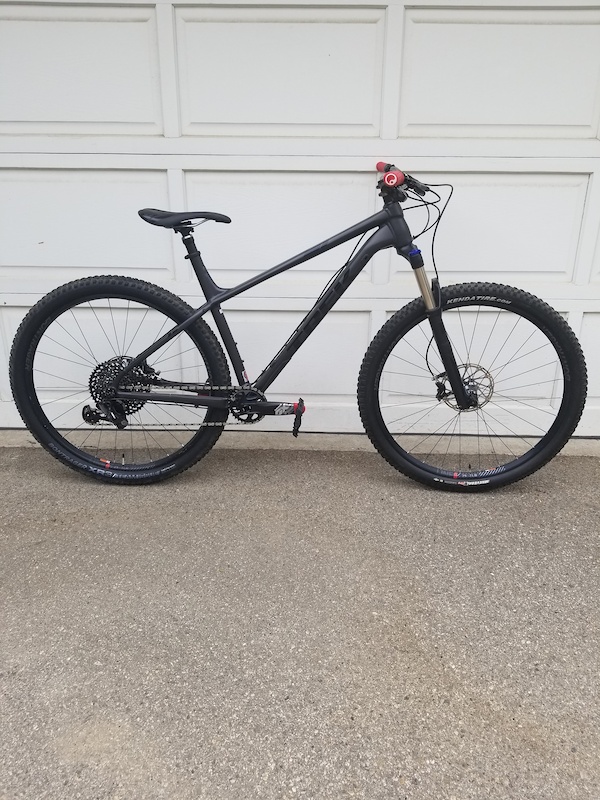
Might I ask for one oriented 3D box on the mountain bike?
[{"bbox_3d":[-0.018,-0.188,1.966,1.905,1.085,0.750,1,21,2],"label":"mountain bike"}]

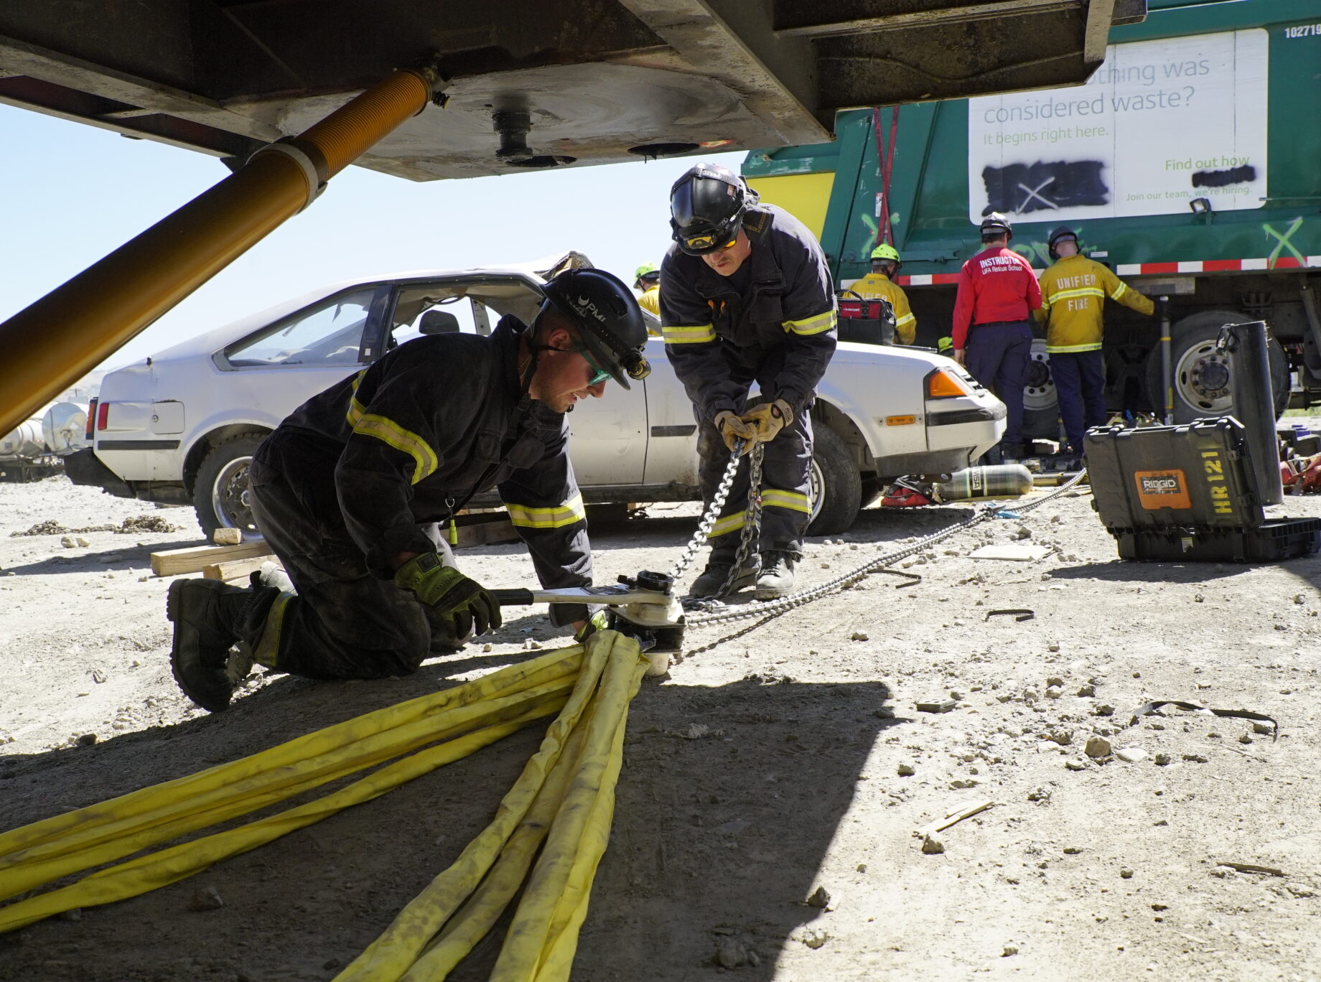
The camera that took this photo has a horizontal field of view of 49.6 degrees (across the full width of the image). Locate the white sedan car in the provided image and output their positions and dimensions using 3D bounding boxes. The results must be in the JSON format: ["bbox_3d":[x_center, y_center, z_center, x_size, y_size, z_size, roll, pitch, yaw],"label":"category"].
[{"bbox_3d":[-0.572,-0.471,7.186,4.420,1.320,1.670,-2,5,-2],"label":"white sedan car"}]

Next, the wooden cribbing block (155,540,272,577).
[{"bbox_3d":[-1.883,0.277,6.163,0.580,0.085,0.089,-6,7,-38],"label":"wooden cribbing block"}]

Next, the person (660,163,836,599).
[{"bbox_3d":[0.311,-0.392,5.106,0.640,1.510,0.680,1,6,20],"label":"person"}]

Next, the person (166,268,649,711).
[{"bbox_3d":[-0.651,-0.047,3.871,1.220,1.100,0.760,-2,5,-8],"label":"person"}]

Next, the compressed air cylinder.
[{"bbox_3d":[1.790,-0.016,7.887,0.570,0.170,0.170,-4,6,-14],"label":"compressed air cylinder"}]

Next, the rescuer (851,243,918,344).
[{"bbox_3d":[1.782,-1.168,11.696,0.580,1.750,0.420,1,6,23],"label":"rescuer"}]

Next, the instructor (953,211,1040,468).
[{"bbox_3d":[2.473,-1.131,10.596,0.620,1.850,0.400,0,6,16],"label":"instructor"}]

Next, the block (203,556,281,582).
[{"bbox_3d":[-1.653,0.298,5.920,0.089,0.078,0.480,3,7,38],"label":"block"}]

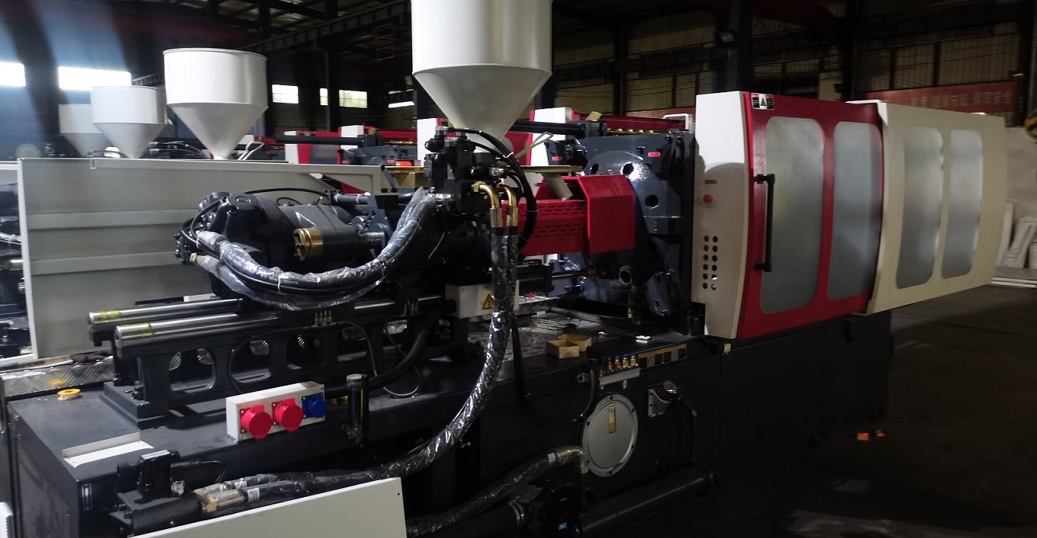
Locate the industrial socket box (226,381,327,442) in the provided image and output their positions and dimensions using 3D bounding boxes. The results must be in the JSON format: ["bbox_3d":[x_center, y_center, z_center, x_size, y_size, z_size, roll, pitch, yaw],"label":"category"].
[{"bbox_3d":[-0.739,0.447,2.422,0.287,0.126,0.146,-6,10,-41],"label":"industrial socket box"}]

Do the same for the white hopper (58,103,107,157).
[{"bbox_3d":[-5.141,-1.615,9.350,0.636,0.694,0.636,-6,10,-41],"label":"white hopper"}]

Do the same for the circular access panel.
[{"bbox_3d":[0.413,0.729,3.422,0.382,0.382,0.030,-6,10,-41],"label":"circular access panel"}]

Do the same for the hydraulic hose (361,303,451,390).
[{"bbox_3d":[-0.423,0.284,2.933,0.392,0.302,0.111,-6,10,-41],"label":"hydraulic hose"}]

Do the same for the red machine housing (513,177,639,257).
[{"bbox_3d":[0.168,-0.266,3.882,0.865,0.387,0.392,-6,10,-41],"label":"red machine housing"}]

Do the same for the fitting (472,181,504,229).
[{"bbox_3d":[-0.128,-0.263,3.207,0.050,0.188,0.141,-6,10,-41],"label":"fitting"}]

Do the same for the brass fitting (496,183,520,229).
[{"bbox_3d":[-0.063,-0.267,3.265,0.050,0.188,0.141,-6,10,-41],"label":"brass fitting"}]

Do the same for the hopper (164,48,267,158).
[{"bbox_3d":[-2.061,-1.103,5.346,0.636,0.694,0.636,-6,10,-41],"label":"hopper"}]

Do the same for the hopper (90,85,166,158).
[{"bbox_3d":[-3.740,-1.379,7.509,0.636,0.694,0.636,-6,10,-41],"label":"hopper"}]

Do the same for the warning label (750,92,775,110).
[{"bbox_3d":[1.233,-0.843,3.925,0.196,0.076,0.004,-6,3,-41],"label":"warning label"}]

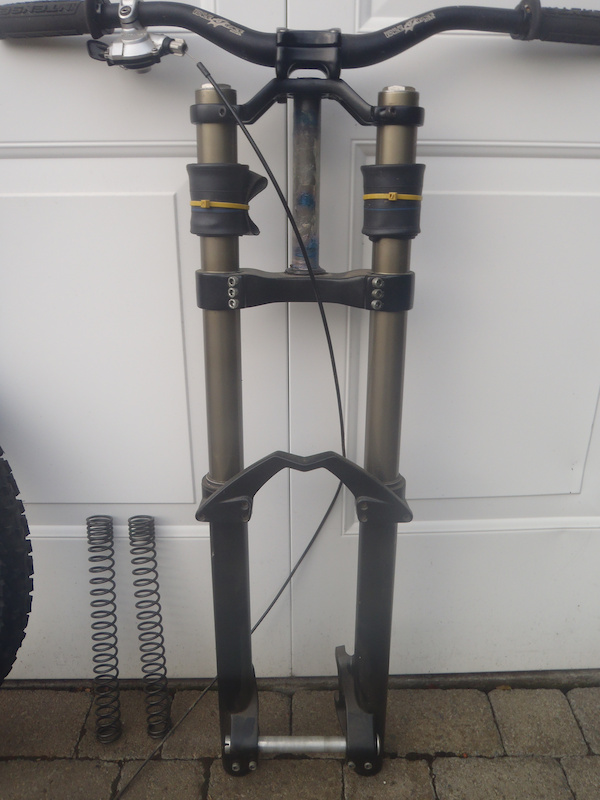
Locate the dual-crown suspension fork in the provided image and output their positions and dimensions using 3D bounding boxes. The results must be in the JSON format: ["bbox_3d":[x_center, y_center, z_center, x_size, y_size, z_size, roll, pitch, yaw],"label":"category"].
[{"bbox_3d":[0.004,0.087,0.734,0.228,0.808,0.130,0,17,0],"label":"dual-crown suspension fork"}]

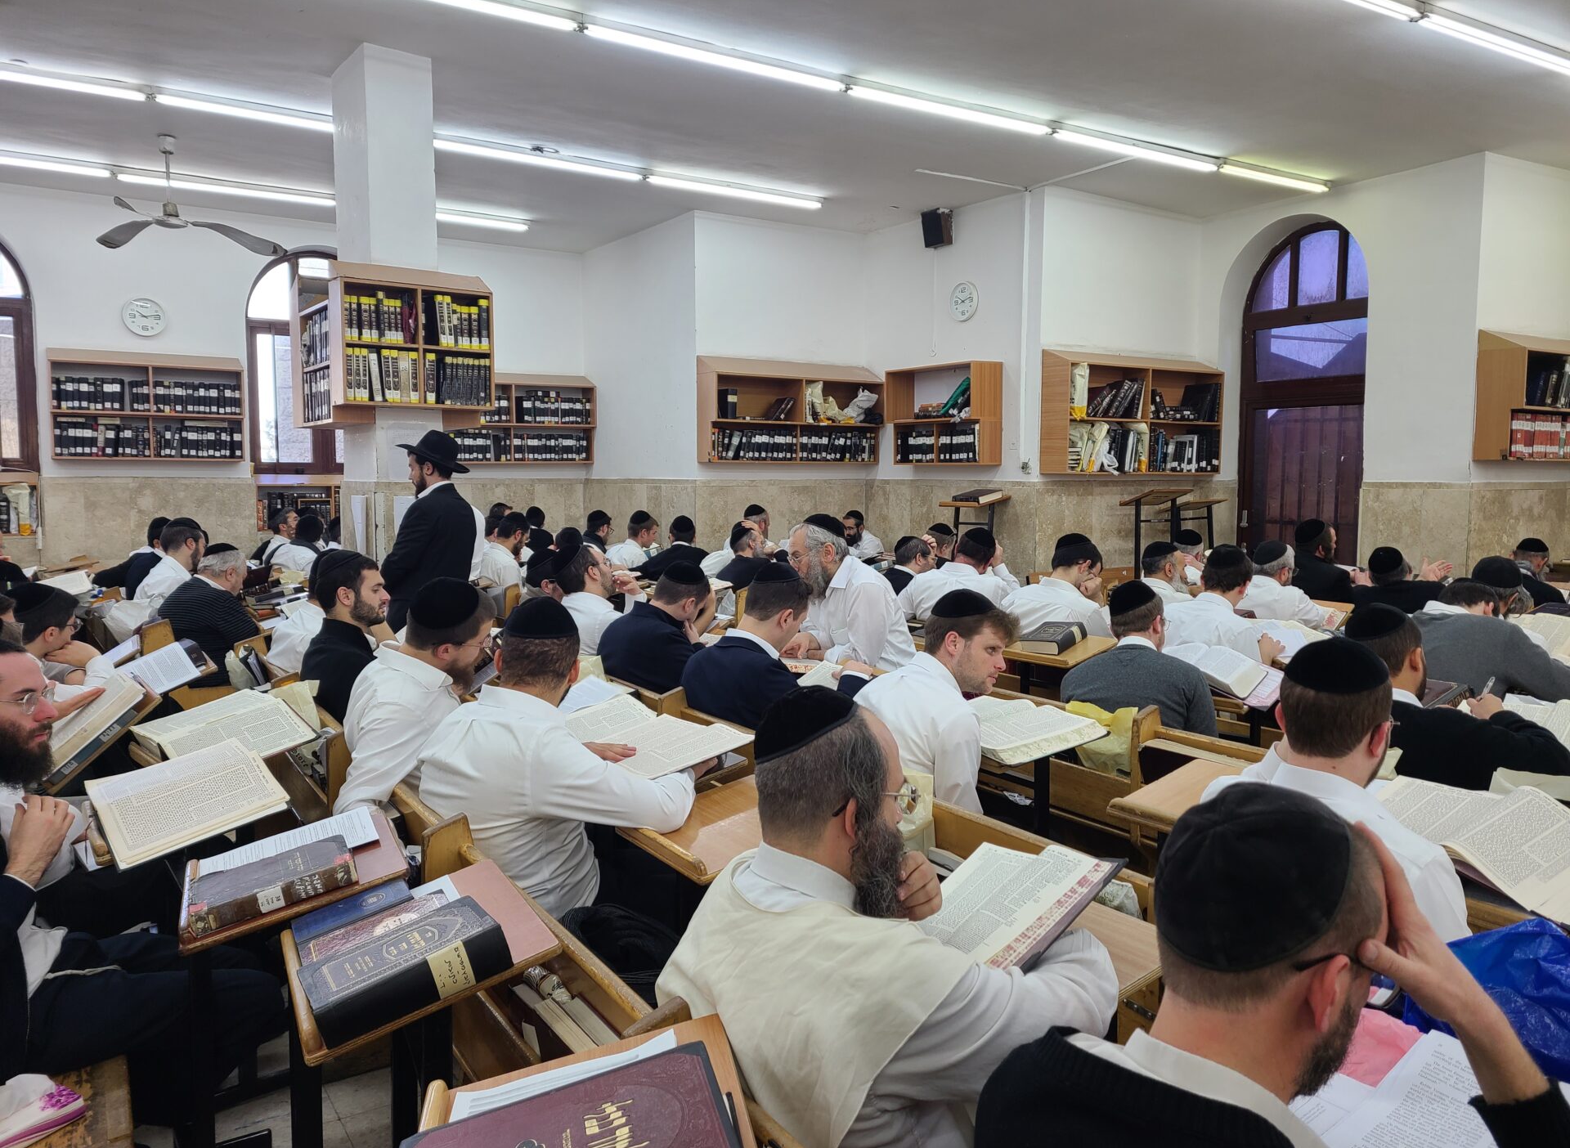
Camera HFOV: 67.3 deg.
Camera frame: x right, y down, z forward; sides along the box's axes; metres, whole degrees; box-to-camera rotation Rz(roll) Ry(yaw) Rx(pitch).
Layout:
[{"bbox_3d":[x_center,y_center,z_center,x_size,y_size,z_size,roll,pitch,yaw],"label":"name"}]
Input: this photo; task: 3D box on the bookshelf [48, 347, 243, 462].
[{"bbox_3d":[-4.864,-1.281,9.034,1.310,0.830,0.290,-3,5,-32],"label":"bookshelf"}]

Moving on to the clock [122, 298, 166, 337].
[{"bbox_3d":[-5.209,-2.088,9.584,0.320,0.320,0.045,-3,5,-32],"label":"clock"}]

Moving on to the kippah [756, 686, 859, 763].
[{"bbox_3d":[0.026,0.197,1.600,0.150,0.070,0.150,-30,16,-19],"label":"kippah"}]

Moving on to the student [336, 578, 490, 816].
[{"bbox_3d":[-0.760,0.640,2.760,0.740,1.250,0.520,-3,5,-32],"label":"student"}]

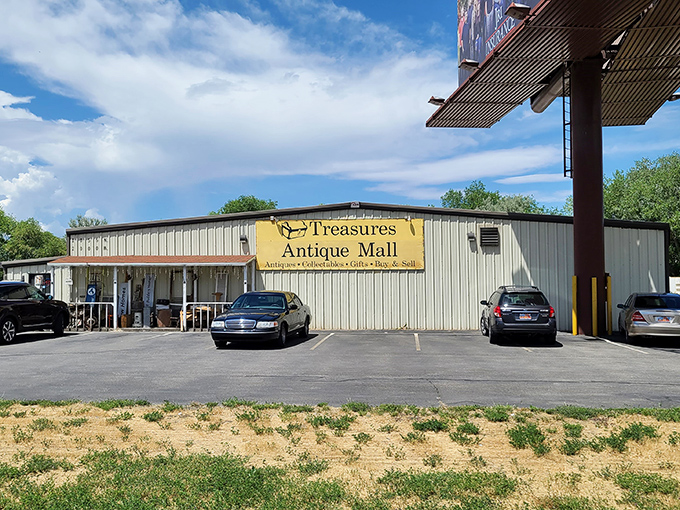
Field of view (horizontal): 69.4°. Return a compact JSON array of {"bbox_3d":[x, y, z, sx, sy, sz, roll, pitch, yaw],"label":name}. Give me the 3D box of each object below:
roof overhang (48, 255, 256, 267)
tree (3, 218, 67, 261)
[{"bbox_3d":[-6.612,0.221,17.419,7.113,0.391,1.220,0,-3,3],"label":"roof overhang"},{"bbox_3d":[-22.928,0.507,36.847,5.800,6.371,5.800,0,-3,3],"label":"tree"}]

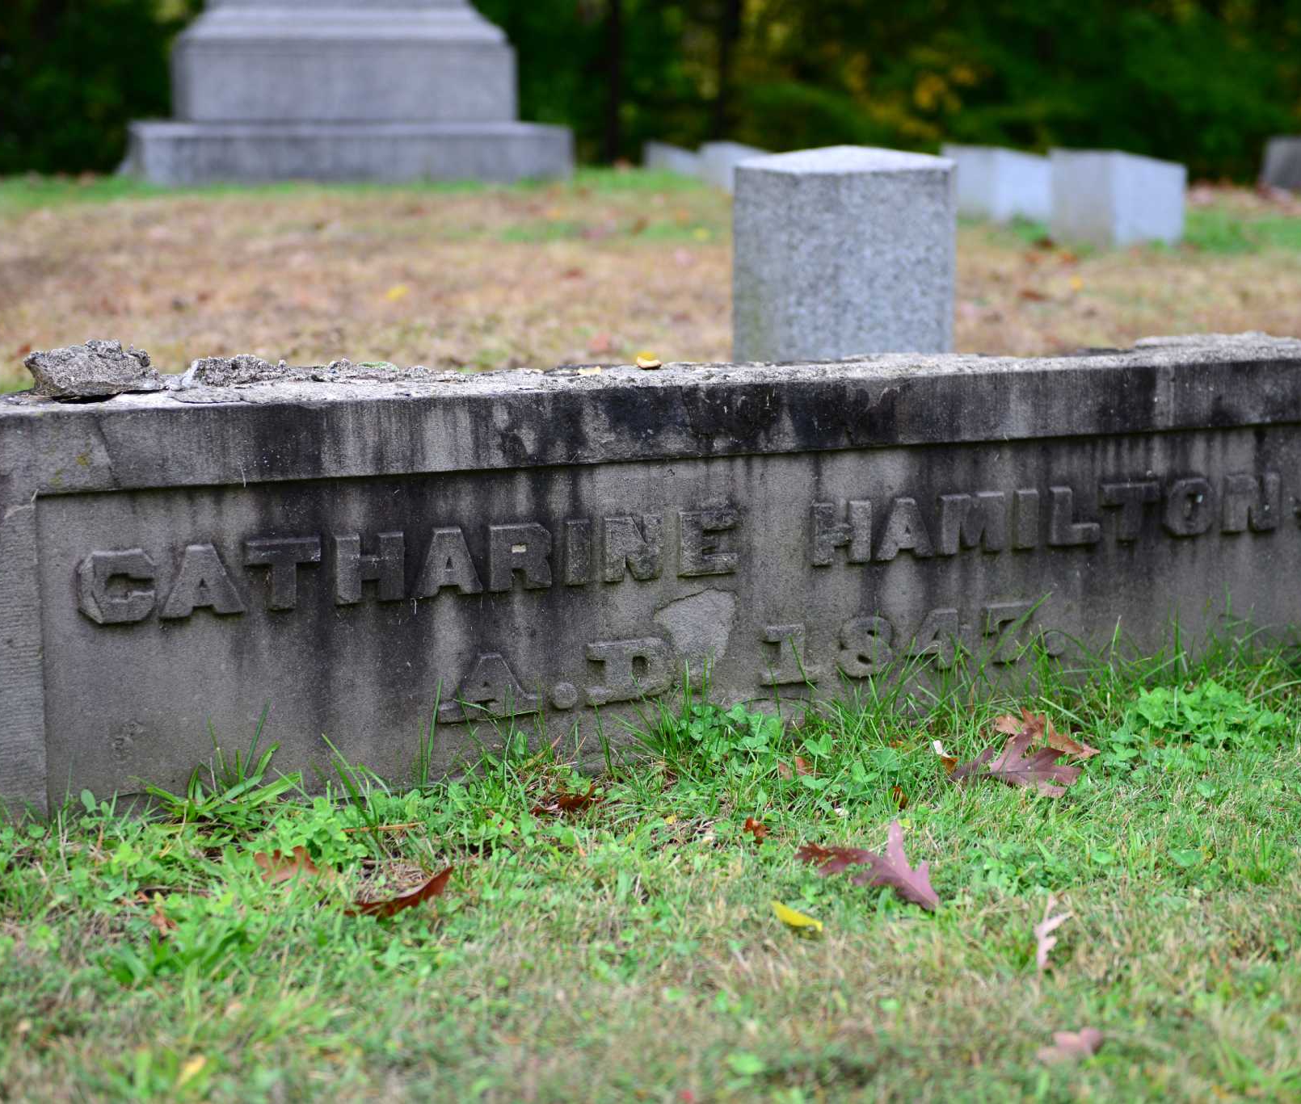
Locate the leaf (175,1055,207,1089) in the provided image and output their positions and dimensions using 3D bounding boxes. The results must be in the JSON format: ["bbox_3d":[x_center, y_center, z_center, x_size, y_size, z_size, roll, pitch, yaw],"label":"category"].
[{"bbox_3d":[-0.329,0.372,1.643,0.017,0.014,0.038,3,10,18],"label":"leaf"}]

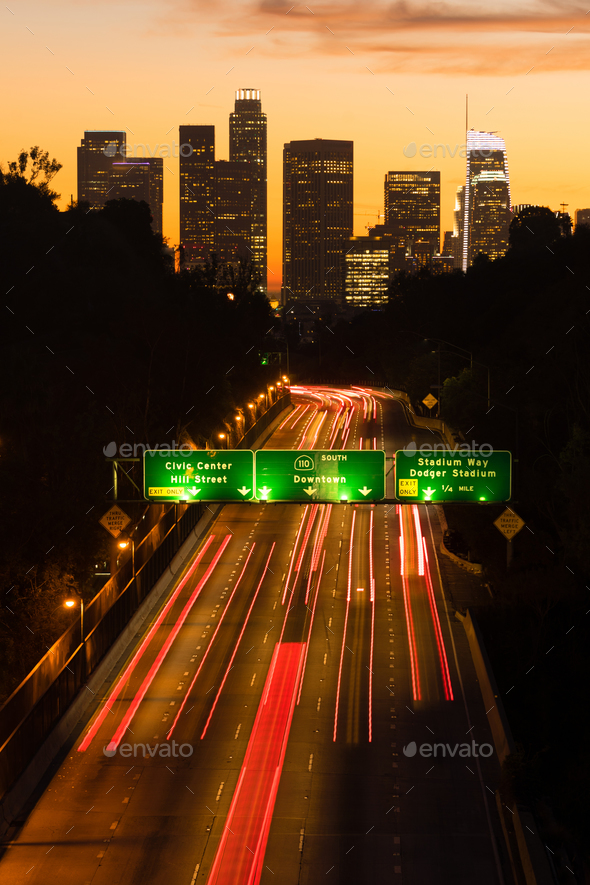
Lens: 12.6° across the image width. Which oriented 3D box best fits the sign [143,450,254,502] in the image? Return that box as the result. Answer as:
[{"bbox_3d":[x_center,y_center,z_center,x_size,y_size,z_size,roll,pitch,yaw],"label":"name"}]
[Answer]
[{"bbox_3d":[-6.198,2.131,173.000,7.170,3.280,0.200,0,3,2],"label":"sign"}]

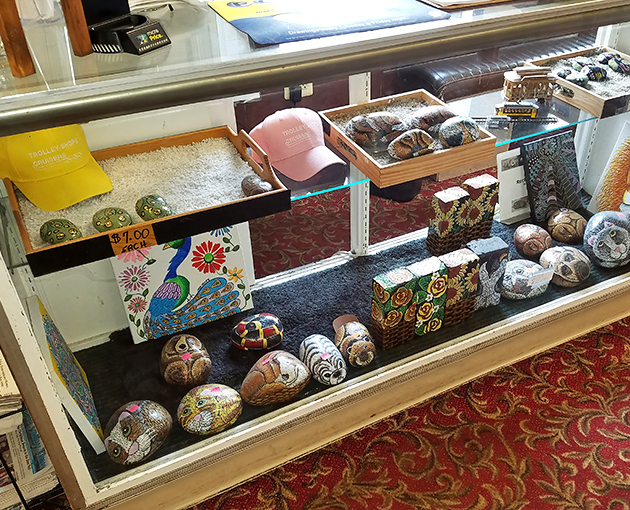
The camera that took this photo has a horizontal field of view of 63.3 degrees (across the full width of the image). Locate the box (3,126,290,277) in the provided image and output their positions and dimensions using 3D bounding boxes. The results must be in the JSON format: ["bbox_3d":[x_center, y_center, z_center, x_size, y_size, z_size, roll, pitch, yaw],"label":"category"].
[{"bbox_3d":[-0.347,-0.151,1.074,0.500,0.075,0.331,-18,43,-23],"label":"box"}]

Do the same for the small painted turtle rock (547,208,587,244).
[{"bbox_3d":[0.892,-0.100,1.795,0.128,0.108,0.168,-5,29,-2],"label":"small painted turtle rock"}]

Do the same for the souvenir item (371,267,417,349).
[{"bbox_3d":[0.209,0.142,1.341,0.098,0.198,0.057,-16,33,-22],"label":"souvenir item"}]

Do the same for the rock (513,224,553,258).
[{"bbox_3d":[0.735,-0.049,1.723,0.113,0.095,0.136,-16,33,-22],"label":"rock"}]

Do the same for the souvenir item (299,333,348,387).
[{"bbox_3d":[0.020,0.259,1.275,0.097,0.092,0.172,-15,31,-20],"label":"souvenir item"}]

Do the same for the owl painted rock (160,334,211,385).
[{"bbox_3d":[-0.321,0.262,1.272,0.119,0.105,0.155,-18,33,-24],"label":"owl painted rock"}]

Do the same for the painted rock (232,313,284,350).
[{"bbox_3d":[-0.151,0.207,1.374,0.143,0.083,0.120,-15,32,-19],"label":"painted rock"}]

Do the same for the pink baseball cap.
[{"bbox_3d":[-0.044,-0.288,1.260,0.180,0.125,0.268,-22,35,-30],"label":"pink baseball cap"}]

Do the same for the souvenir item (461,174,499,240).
[{"bbox_3d":[0.576,-0.157,1.807,0.101,0.205,0.059,-17,33,-22],"label":"souvenir item"}]

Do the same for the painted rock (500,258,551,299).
[{"bbox_3d":[0.621,0.075,1.520,0.160,0.104,0.135,-14,31,-17],"label":"painted rock"}]

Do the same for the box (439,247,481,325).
[{"bbox_3d":[0.393,0.091,1.427,0.095,0.193,0.058,-15,31,-19],"label":"box"}]

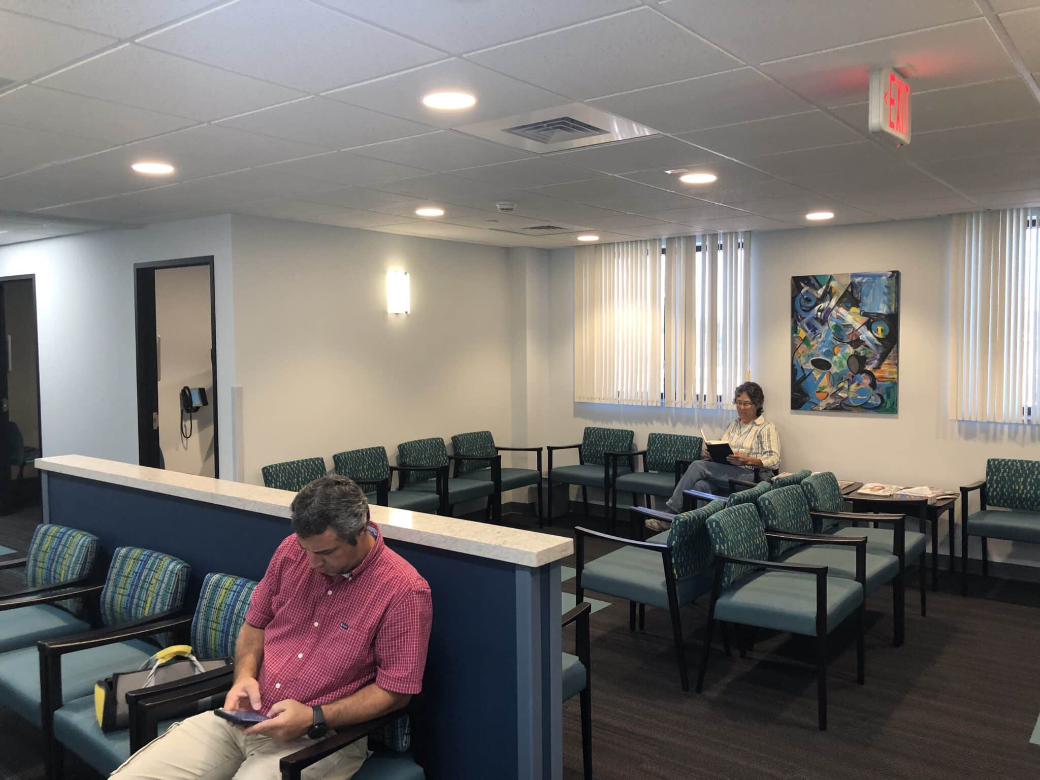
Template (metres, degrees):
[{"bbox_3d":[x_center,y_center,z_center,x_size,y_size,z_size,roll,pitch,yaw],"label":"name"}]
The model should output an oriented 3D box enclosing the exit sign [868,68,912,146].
[{"bbox_3d":[1.127,-0.857,2.573,0.048,0.188,0.285,3,5,41],"label":"exit sign"}]

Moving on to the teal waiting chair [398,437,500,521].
[{"bbox_3d":[-0.601,0.811,6.538,0.630,0.810,0.610,3,5,37],"label":"teal waiting chair"}]

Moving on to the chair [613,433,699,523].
[{"bbox_3d":[1.132,0.766,6.702,0.590,0.810,0.610,2,5,38],"label":"chair"}]

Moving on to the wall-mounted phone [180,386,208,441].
[{"bbox_3d":[-2.886,0.199,7.471,0.110,0.476,0.202,2,5,38],"label":"wall-mounted phone"}]

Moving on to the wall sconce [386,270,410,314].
[{"bbox_3d":[-0.916,-0.754,6.515,0.105,0.325,0.215,3,5,37],"label":"wall sconce"}]

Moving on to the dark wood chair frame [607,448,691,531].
[{"bbox_3d":[1.157,0.817,6.757,0.620,0.750,0.630,3,5,37],"label":"dark wood chair frame"}]

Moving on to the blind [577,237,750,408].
[{"bbox_3d":[1.119,-0.552,6.943,1.620,1.375,0.090,2,5,38],"label":"blind"}]

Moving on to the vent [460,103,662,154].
[{"bbox_3d":[0.147,-1.003,3.235,0.600,0.045,0.600,3,5,37],"label":"vent"}]

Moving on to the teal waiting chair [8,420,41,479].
[{"bbox_3d":[-4.920,0.688,8.476,0.530,0.820,0.570,2,5,38],"label":"teal waiting chair"}]

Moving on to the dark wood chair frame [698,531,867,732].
[{"bbox_3d":[1.177,1.014,3.792,0.600,0.690,0.590,2,5,38],"label":"dark wood chair frame"}]

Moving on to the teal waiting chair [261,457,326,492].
[{"bbox_3d":[-1.345,0.882,5.574,0.630,0.810,0.610,3,5,37],"label":"teal waiting chair"}]

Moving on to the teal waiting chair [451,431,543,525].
[{"bbox_3d":[-0.232,0.777,7.016,0.630,0.810,0.610,3,5,37],"label":"teal waiting chair"}]

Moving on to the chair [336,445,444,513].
[{"bbox_3d":[-0.957,0.826,6.002,0.610,0.810,0.590,2,5,38],"label":"chair"}]

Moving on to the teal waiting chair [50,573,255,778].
[{"bbox_3d":[-1.060,1.043,2.660,0.590,0.810,0.610,2,5,38],"label":"teal waiting chair"}]

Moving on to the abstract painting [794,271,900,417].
[{"bbox_3d":[2.361,-0.341,6.143,0.760,1.010,0.040,3,5,37],"label":"abstract painting"}]

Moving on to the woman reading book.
[{"bbox_3d":[1.509,0.594,6.191,0.640,1.270,0.860,4,6,44],"label":"woman reading book"}]

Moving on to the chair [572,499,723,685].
[{"bbox_3d":[0.678,0.932,4.181,0.610,0.810,0.590,2,5,38],"label":"chair"}]

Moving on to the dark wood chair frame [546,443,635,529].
[{"bbox_3d":[0.654,0.790,7.194,0.620,0.750,0.630,3,5,37],"label":"dark wood chair frame"}]

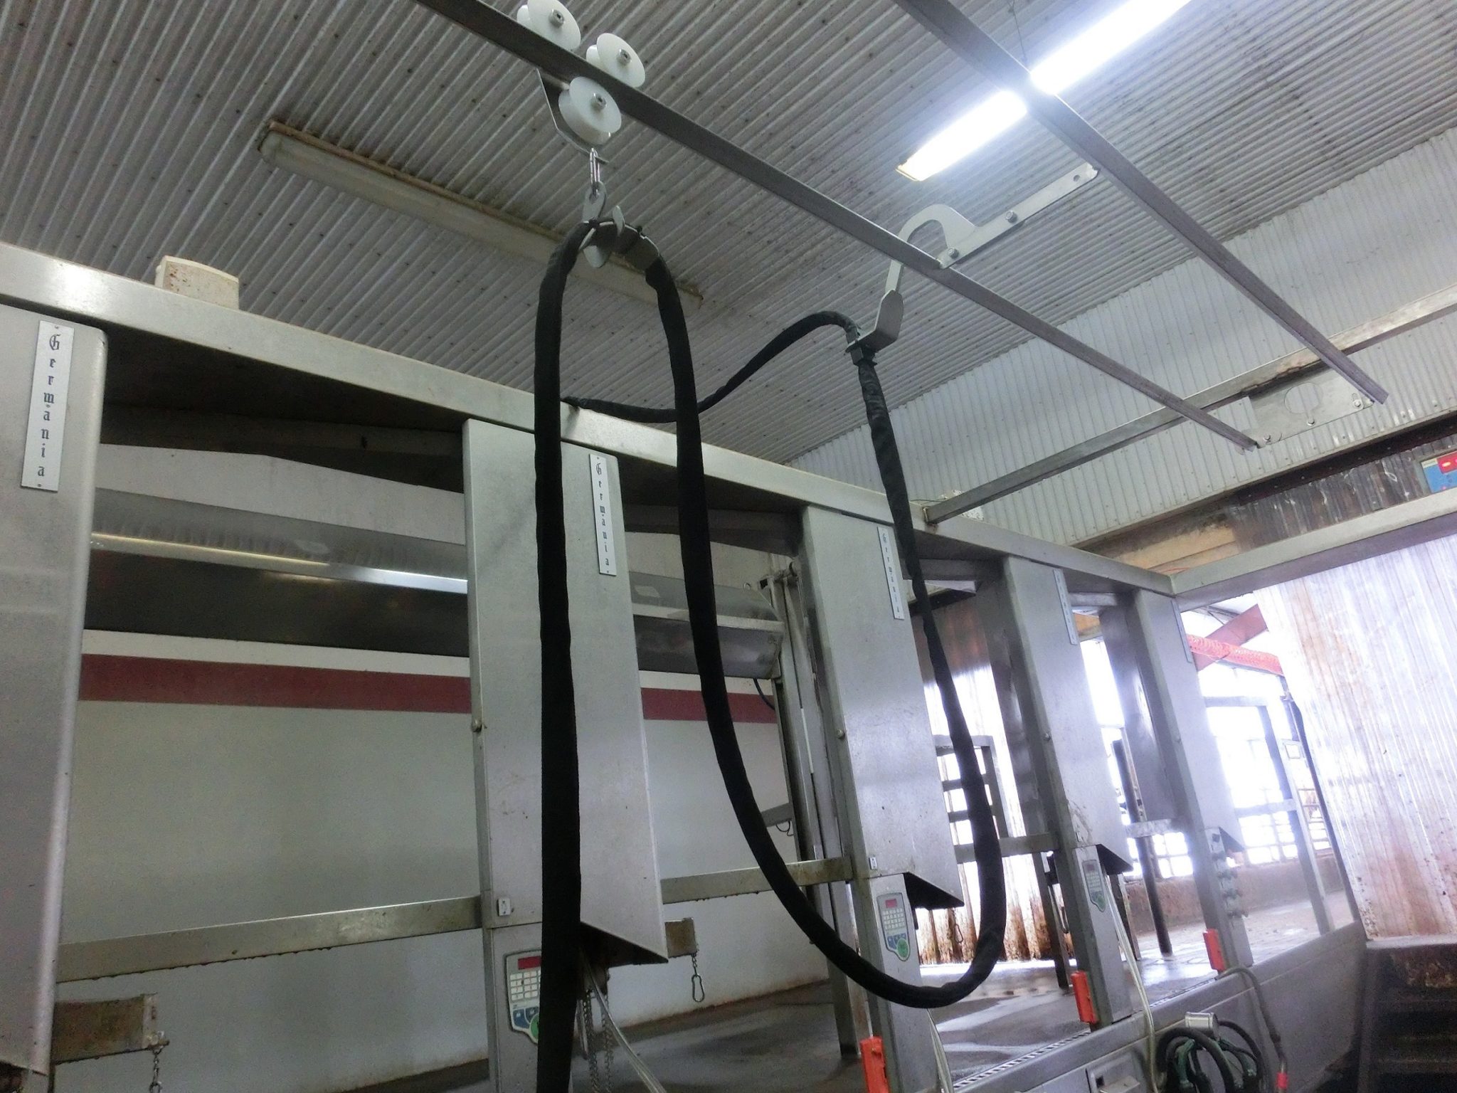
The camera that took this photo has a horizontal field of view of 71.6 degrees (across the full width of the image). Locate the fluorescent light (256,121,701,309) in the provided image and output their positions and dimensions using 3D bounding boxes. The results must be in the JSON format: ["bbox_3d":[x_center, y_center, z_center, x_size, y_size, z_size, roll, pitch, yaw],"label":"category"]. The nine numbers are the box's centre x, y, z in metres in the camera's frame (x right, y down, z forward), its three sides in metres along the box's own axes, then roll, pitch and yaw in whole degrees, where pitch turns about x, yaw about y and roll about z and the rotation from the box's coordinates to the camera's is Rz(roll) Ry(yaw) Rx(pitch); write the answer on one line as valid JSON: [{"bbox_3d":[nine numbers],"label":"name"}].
[{"bbox_3d":[-1.097,-1.569,5.125,2.430,0.105,0.155,10,-25,-42],"label":"fluorescent light"}]

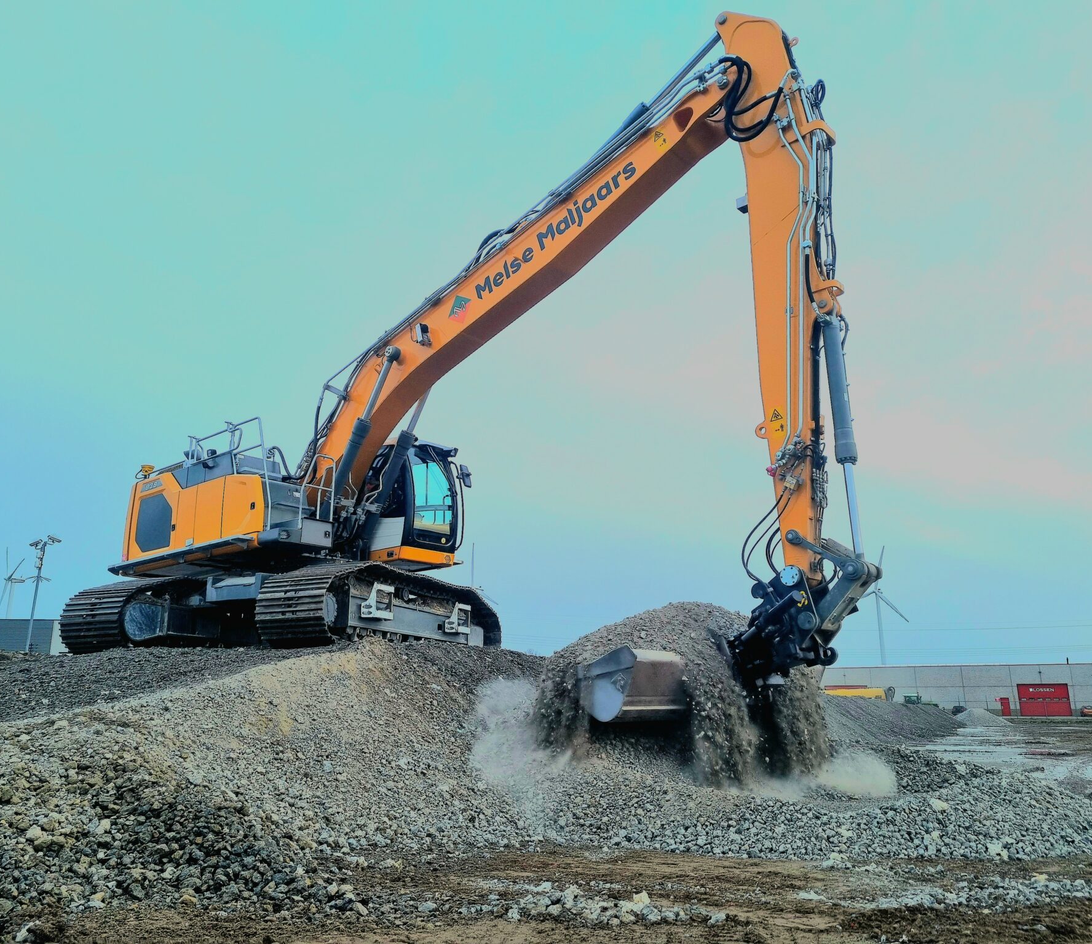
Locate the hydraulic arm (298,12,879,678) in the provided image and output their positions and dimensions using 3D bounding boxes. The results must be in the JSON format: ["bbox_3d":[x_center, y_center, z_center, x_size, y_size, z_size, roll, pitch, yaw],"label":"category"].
[{"bbox_3d":[-0.181,-0.939,11.070,7.849,6.839,1.100,-13,-18,39],"label":"hydraulic arm"}]

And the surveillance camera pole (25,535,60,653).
[{"bbox_3d":[-15.584,4.978,28.639,1.100,6.194,0.800,0,-14,0],"label":"surveillance camera pole"}]

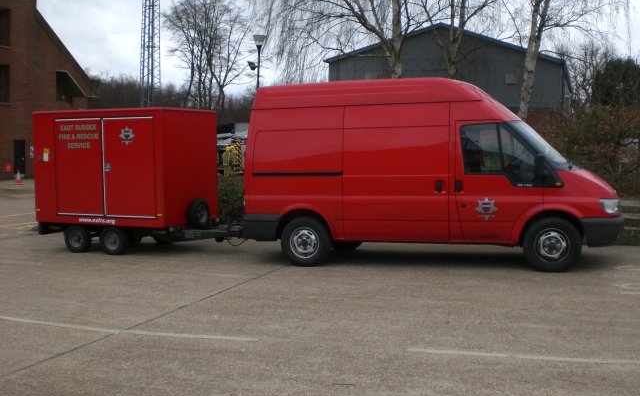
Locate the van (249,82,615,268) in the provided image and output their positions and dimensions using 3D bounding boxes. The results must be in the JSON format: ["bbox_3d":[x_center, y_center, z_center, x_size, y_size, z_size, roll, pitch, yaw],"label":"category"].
[{"bbox_3d":[1.621,-0.370,10.325,5.200,2.570,2.060,0,4,10],"label":"van"}]

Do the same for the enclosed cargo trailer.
[{"bbox_3d":[-2.691,-0.264,11.508,3.670,2.280,1.550,1,4,23],"label":"enclosed cargo trailer"}]

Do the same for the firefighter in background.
[{"bbox_3d":[-4.944,-1.847,37.960,0.600,1.840,0.420,0,4,9],"label":"firefighter in background"}]

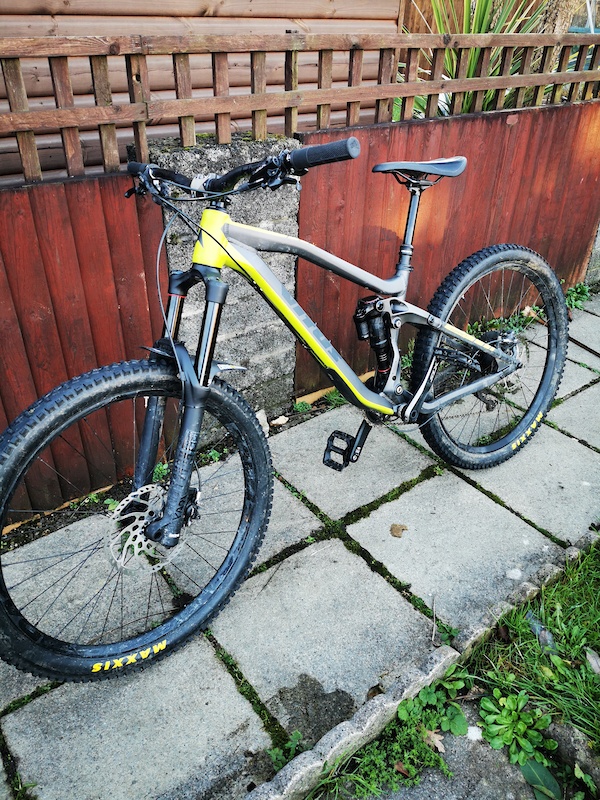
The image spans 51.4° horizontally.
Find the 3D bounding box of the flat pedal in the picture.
[{"bbox_3d":[0.116,0.151,1.844,0.025,0.104,0.092,21,-1,-39],"label":"flat pedal"}]

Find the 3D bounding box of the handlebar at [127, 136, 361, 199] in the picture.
[{"bbox_3d":[-0.179,-0.455,1.258,0.100,0.088,0.765,-25,29,-36],"label":"handlebar"}]

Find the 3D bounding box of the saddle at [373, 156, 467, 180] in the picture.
[{"bbox_3d":[0.289,-0.579,1.584,0.278,0.062,0.142,-22,25,-31],"label":"saddle"}]

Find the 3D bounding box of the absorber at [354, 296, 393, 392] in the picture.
[{"bbox_3d":[0.198,-0.135,1.638,0.108,0.255,0.060,-22,25,-31],"label":"absorber"}]

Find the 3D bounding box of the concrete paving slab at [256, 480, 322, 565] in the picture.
[{"bbox_3d":[-0.242,0.360,1.859,0.451,0.045,0.449,-22,40,-31],"label":"concrete paving slab"}]

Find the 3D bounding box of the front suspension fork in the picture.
[{"bbox_3d":[-0.265,0.006,1.323,0.100,0.595,0.178,4,10,-44],"label":"front suspension fork"}]

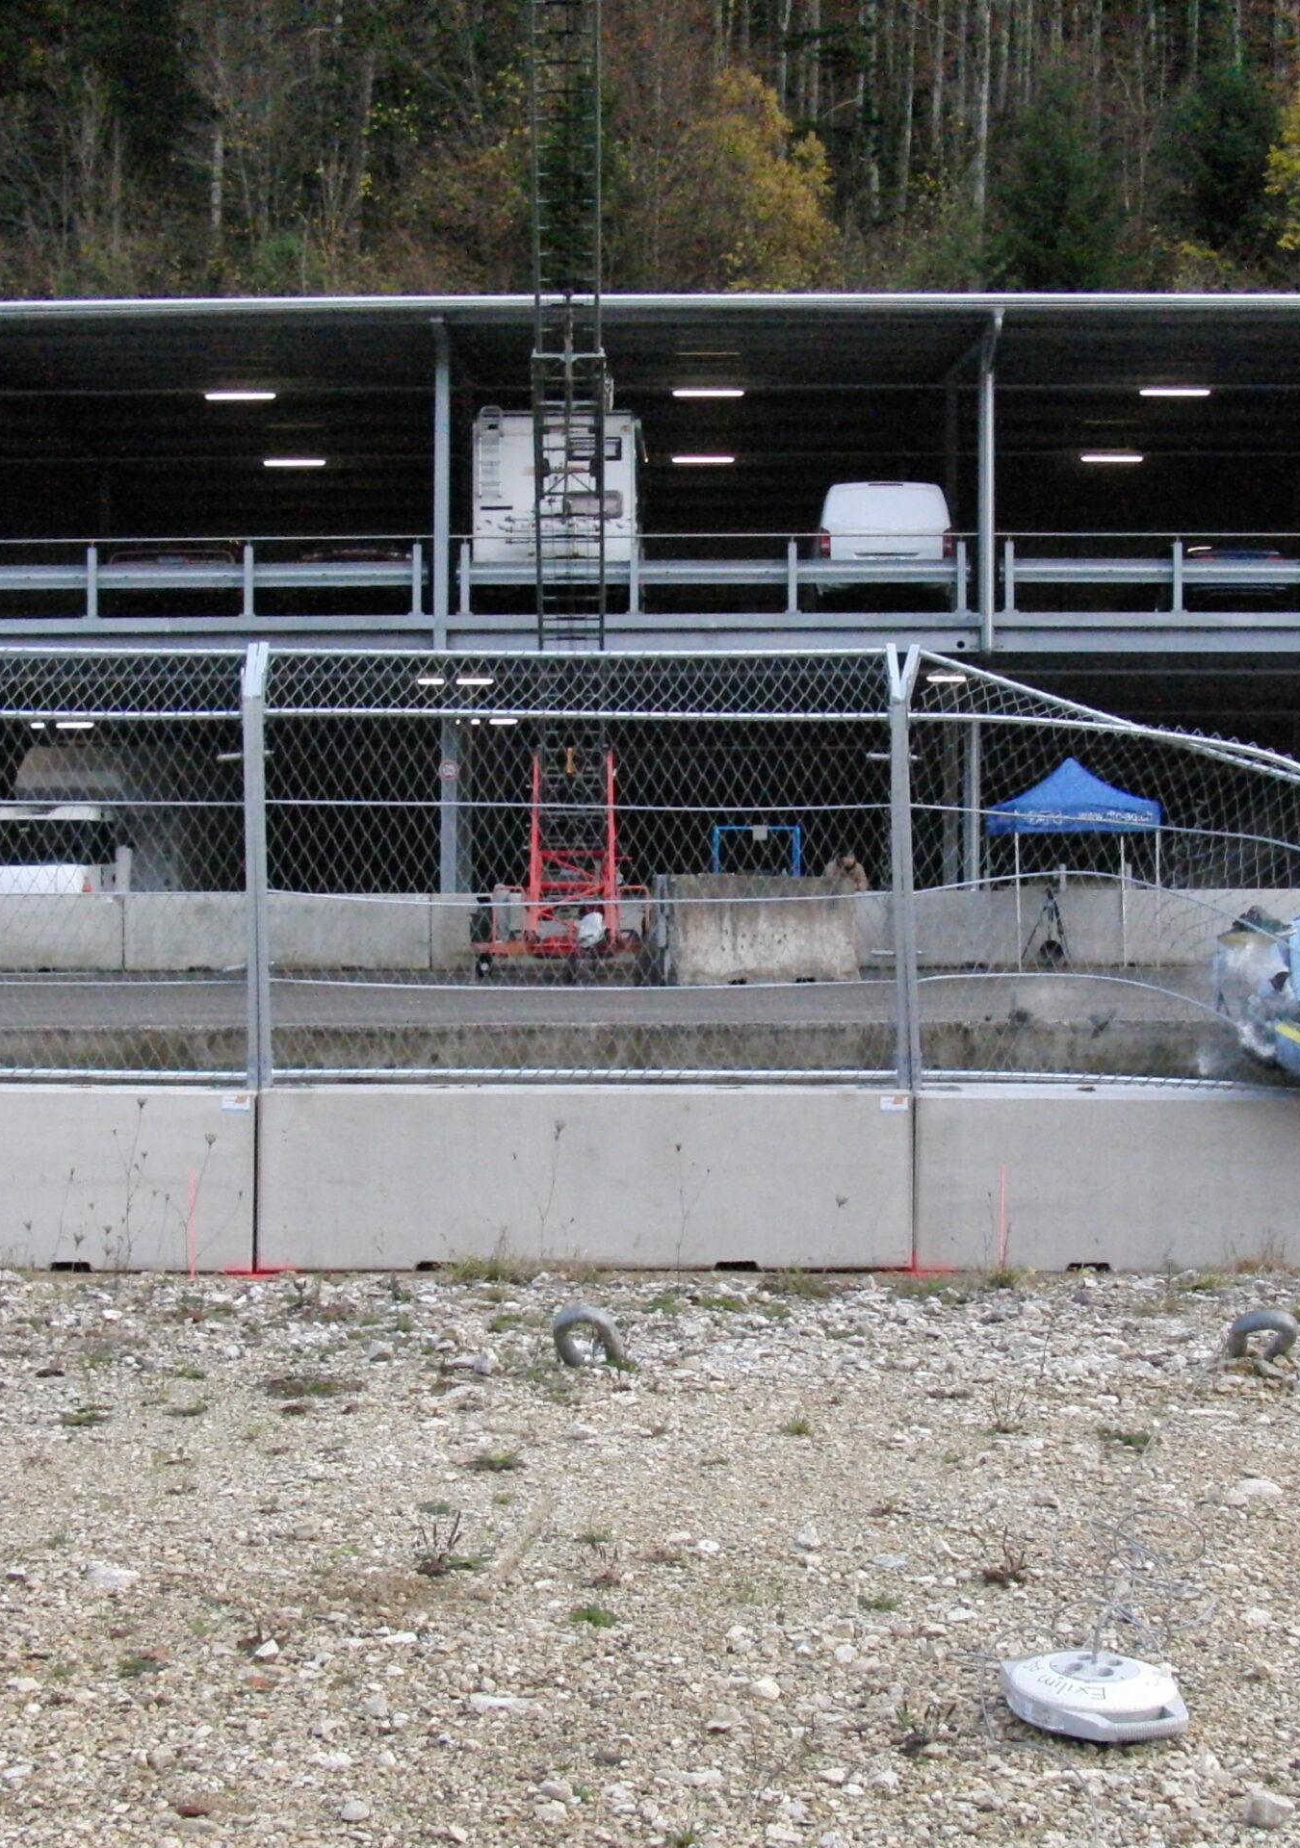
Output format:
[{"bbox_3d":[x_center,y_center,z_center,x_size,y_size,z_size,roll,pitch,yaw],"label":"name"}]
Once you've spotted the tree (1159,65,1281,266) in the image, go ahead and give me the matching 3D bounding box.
[{"bbox_3d":[17.290,-22.900,78.000,3.800,6.900,3.700,0,1,0],"label":"tree"}]

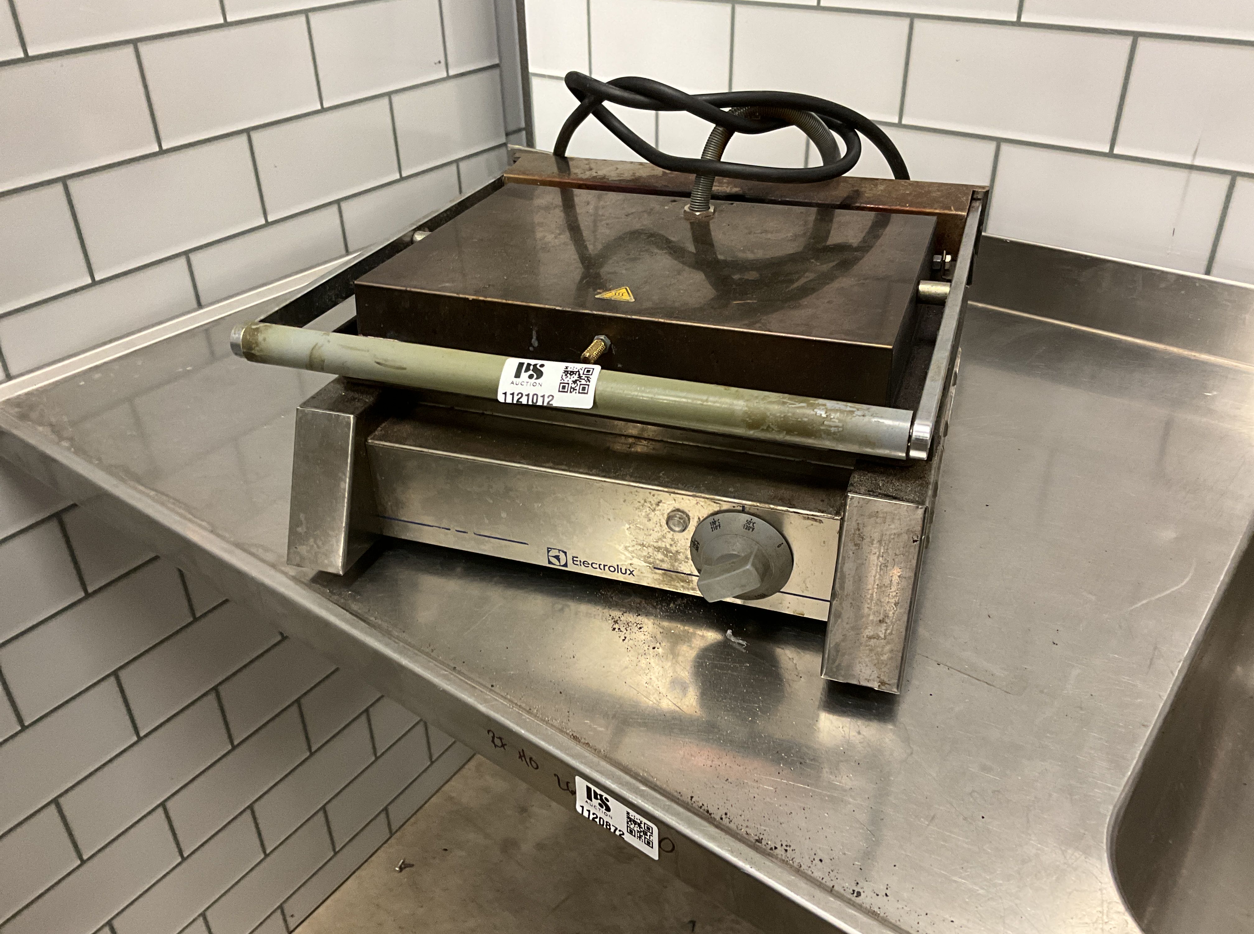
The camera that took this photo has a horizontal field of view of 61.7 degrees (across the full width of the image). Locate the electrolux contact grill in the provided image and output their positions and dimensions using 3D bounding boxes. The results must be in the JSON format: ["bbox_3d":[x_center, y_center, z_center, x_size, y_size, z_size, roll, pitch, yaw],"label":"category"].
[{"bbox_3d":[0.025,-0.105,0.715,0.394,0.263,0.418,9,32,17],"label":"electrolux contact grill"}]

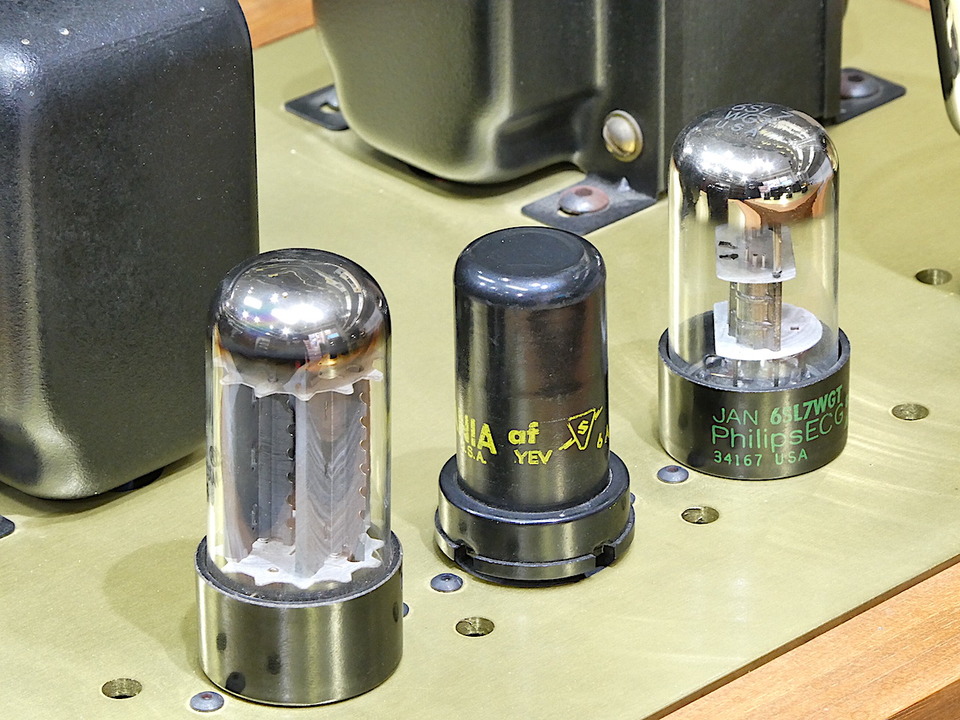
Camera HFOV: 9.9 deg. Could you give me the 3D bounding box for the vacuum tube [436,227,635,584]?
[{"bbox_3d":[0.009,0.005,0.909,0.033,0.054,0.033,-1,28,0],"label":"vacuum tube"}]

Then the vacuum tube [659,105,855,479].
[{"bbox_3d":[0.047,-0.014,0.937,0.032,0.061,0.032,-1,28,0],"label":"vacuum tube"}]

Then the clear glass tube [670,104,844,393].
[{"bbox_3d":[0.046,-0.021,0.933,0.029,0.044,0.029,-1,28,0],"label":"clear glass tube"}]

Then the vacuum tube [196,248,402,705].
[{"bbox_3d":[-0.029,0.016,0.873,0.032,0.070,0.032,-1,28,0],"label":"vacuum tube"}]

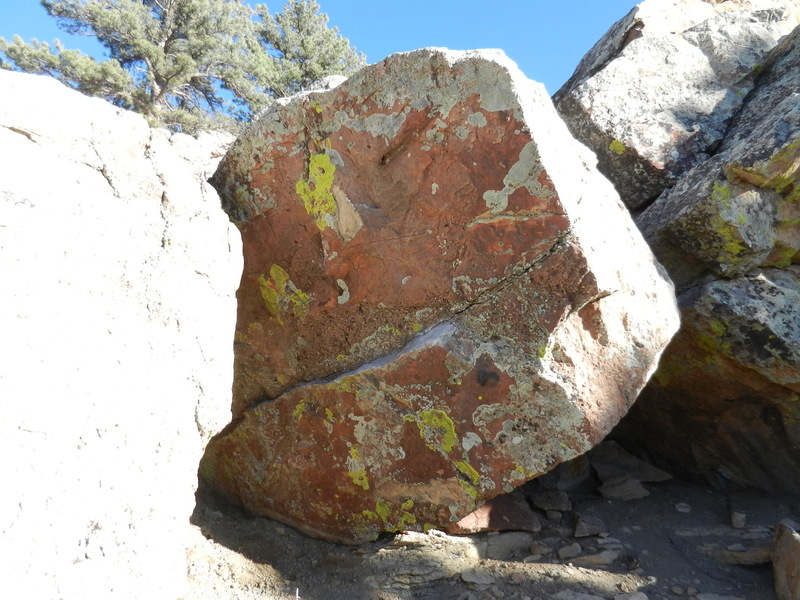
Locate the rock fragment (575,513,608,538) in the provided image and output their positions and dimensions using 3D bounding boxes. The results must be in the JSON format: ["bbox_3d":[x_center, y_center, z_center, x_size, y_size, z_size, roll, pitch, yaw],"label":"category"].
[{"bbox_3d":[1.160,1.366,3.500,0.202,0.110,0.150,0,-2,0],"label":"rock fragment"}]

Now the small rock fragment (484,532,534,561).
[{"bbox_3d":[0.635,1.423,3.350,0.284,0.107,0.200,0,-2,0],"label":"small rock fragment"}]

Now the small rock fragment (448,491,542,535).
[{"bbox_3d":[0.595,1.324,3.600,0.574,0.175,0.300,0,-2,0],"label":"small rock fragment"}]

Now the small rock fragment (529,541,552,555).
[{"bbox_3d":[0.802,1.414,3.300,0.134,0.046,0.100,0,-2,0],"label":"small rock fragment"}]

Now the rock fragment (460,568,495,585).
[{"bbox_3d":[0.396,1.412,2.950,0.170,0.040,0.120,0,-2,0],"label":"rock fragment"}]

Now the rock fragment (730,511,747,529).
[{"bbox_3d":[2.138,1.387,3.650,0.099,0.088,0.085,0,-2,0],"label":"rock fragment"}]

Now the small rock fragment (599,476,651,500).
[{"bbox_3d":[1.632,1.370,4.200,0.370,0.084,0.260,0,-2,0],"label":"small rock fragment"}]

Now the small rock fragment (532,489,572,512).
[{"bbox_3d":[1.043,1.371,3.950,0.268,0.105,0.180,0,-2,0],"label":"small rock fragment"}]

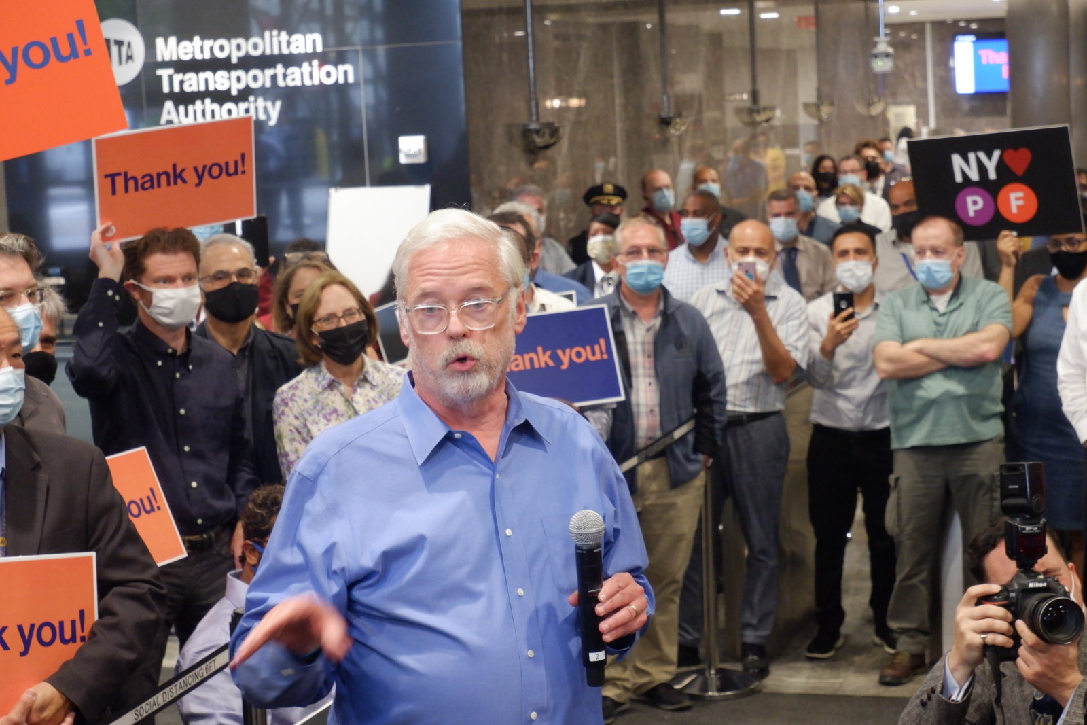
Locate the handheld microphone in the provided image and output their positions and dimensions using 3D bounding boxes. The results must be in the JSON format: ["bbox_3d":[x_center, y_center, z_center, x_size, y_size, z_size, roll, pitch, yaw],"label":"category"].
[{"bbox_3d":[0.067,0.334,2.910,0.051,0.256,0.051,-3,5,0],"label":"handheld microphone"}]

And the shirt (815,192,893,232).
[{"bbox_3d":[1.940,-0.733,12.800,0.500,0.660,0.300,-2,7,8],"label":"shirt"}]

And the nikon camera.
[{"bbox_3d":[0.924,0.371,3.870,0.165,0.355,0.200,-1,-2,-11],"label":"nikon camera"}]

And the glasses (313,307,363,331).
[{"bbox_3d":[-0.547,-0.115,5.500,0.138,0.044,0.138,-10,5,-14],"label":"glasses"}]

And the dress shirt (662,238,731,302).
[{"bbox_3d":[0.729,-0.253,9.500,0.500,0.660,0.300,-1,7,14],"label":"dress shirt"}]

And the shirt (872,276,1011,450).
[{"bbox_3d":[1.476,0.002,7.600,0.490,0.630,0.360,-1,5,17],"label":"shirt"}]

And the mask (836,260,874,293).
[{"bbox_3d":[1.192,-0.331,7.850,0.148,0.125,0.090,-2,6,7],"label":"mask"}]

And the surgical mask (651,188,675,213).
[{"bbox_3d":[0.657,-0.890,11.300,0.140,0.125,0.085,-6,8,-27],"label":"surgical mask"}]

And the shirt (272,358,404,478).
[{"bbox_3d":[-0.545,0.281,5.600,0.420,0.580,0.270,-4,5,-16],"label":"shirt"}]

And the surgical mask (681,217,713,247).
[{"bbox_3d":[0.679,-0.575,9.100,0.143,0.125,0.090,1,7,31],"label":"surgical mask"}]

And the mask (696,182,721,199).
[{"bbox_3d":[1.027,-1.058,12.700,0.145,0.115,0.090,-4,5,-14],"label":"mask"}]

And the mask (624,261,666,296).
[{"bbox_3d":[0.358,-0.301,7.280,0.148,0.125,0.090,-2,6,2],"label":"mask"}]

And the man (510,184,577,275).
[{"bbox_3d":[0.005,-0.006,10.489,0.520,1.800,0.320,-6,7,-30],"label":"man"}]

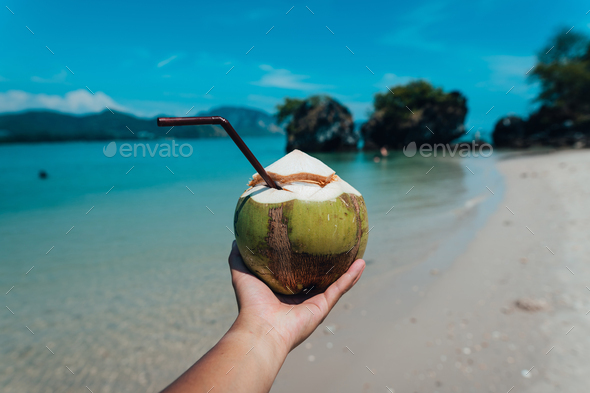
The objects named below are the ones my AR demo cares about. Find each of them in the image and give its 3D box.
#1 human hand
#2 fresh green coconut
[{"bbox_3d":[0.004,0.098,0.450,0.140,0.112,0.172,5,39,11],"label":"human hand"},{"bbox_3d":[0.007,0.030,0.460,0.153,0.163,0.153,0,8,0],"label":"fresh green coconut"}]

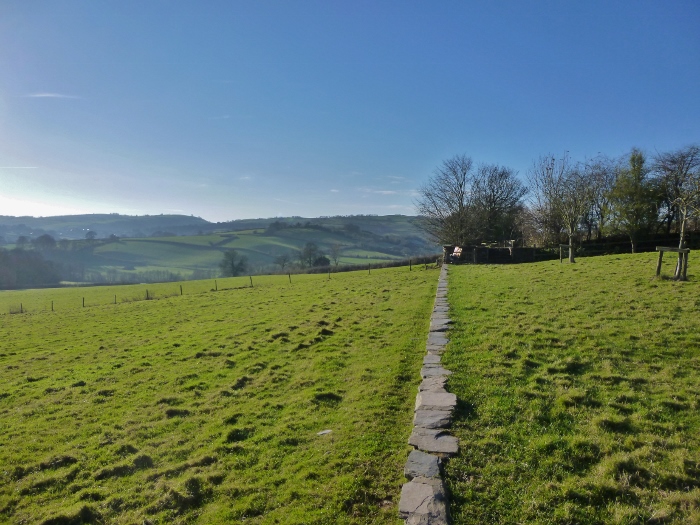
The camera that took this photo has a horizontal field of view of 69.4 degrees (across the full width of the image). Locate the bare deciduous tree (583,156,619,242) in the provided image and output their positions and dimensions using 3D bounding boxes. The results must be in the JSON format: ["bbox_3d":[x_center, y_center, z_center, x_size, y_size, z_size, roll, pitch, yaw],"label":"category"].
[{"bbox_3d":[17.344,-4.431,35.000,2.500,6.100,2.500,0,2,0],"label":"bare deciduous tree"}]

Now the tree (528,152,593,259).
[{"bbox_3d":[10.983,-2.883,26.500,3.400,5.600,3.200,0,2,0],"label":"tree"}]

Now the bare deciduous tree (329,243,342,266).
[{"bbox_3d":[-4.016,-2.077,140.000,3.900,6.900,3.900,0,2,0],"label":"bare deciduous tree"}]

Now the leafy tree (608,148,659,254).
[{"bbox_3d":[17.386,-3.741,31.000,3.000,6.400,3.000,0,2,0],"label":"leafy tree"}]

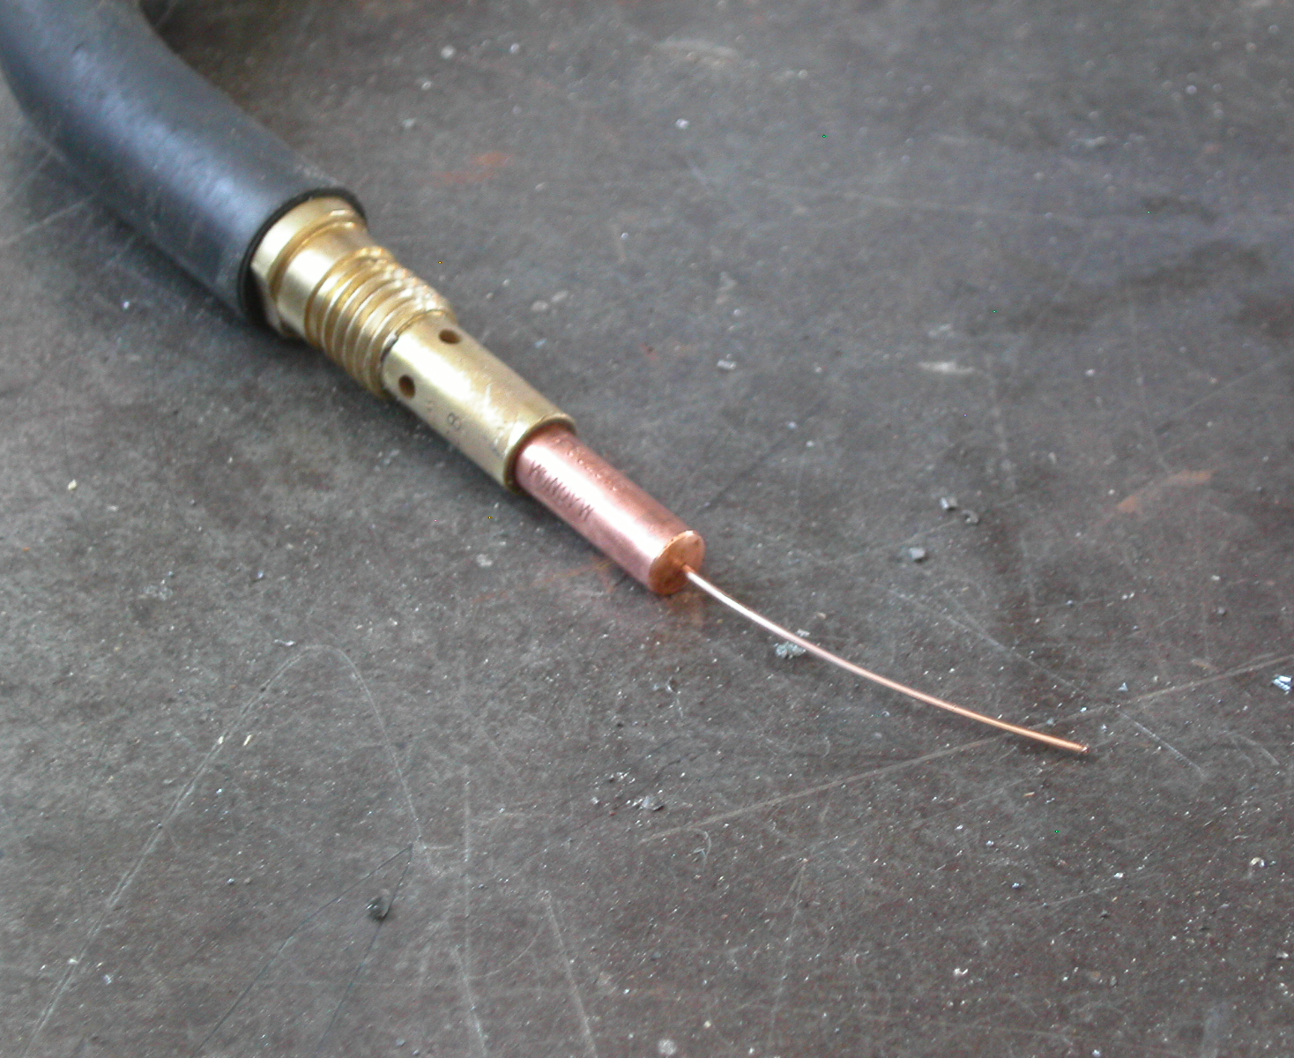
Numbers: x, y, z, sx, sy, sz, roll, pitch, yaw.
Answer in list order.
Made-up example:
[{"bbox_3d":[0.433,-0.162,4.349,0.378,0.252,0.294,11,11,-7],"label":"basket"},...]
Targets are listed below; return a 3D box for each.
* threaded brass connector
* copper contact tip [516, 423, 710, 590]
[{"bbox_3d":[-0.020,-0.016,0.413,0.013,0.013,0.035,-29,50,-30],"label":"threaded brass connector"},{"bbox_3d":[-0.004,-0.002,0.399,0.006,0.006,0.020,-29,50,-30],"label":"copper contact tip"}]

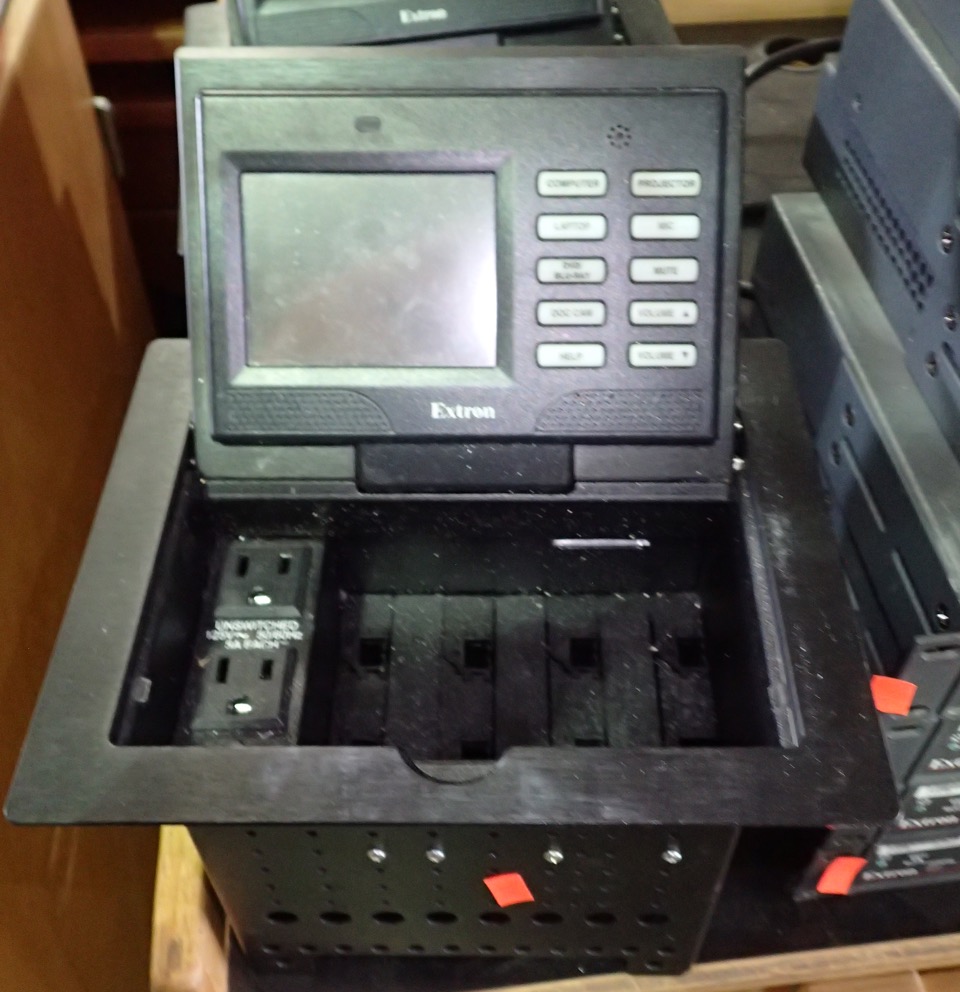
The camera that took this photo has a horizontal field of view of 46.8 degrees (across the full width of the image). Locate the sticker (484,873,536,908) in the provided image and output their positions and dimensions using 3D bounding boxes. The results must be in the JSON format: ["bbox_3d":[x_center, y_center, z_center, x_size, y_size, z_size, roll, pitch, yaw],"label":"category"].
[{"bbox_3d":[0.009,0.124,0.349,0.013,0.024,0.002,-12,47,14],"label":"sticker"}]

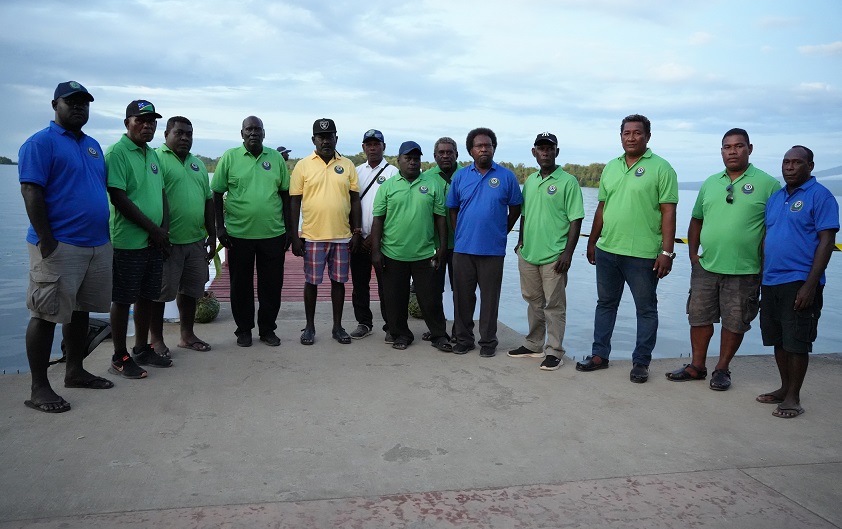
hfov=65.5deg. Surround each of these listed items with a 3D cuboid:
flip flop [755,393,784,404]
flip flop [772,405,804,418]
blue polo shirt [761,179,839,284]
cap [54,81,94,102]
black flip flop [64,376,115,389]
[{"bbox_3d":[2.271,0.838,4.164,0.270,0.065,0.100,1,7,-9],"label":"flip flop"},{"bbox_3d":[2.190,0.852,3.893,0.265,0.055,0.100,-4,10,-39],"label":"flip flop"},{"bbox_3d":[2.250,-0.201,3.877,0.290,0.660,0.450,-2,9,-31],"label":"blue polo shirt"},{"bbox_3d":[-1.814,-0.912,3.425,0.260,0.125,0.175,7,9,33],"label":"cap"},{"bbox_3d":[-1.974,0.695,3.896,0.285,0.060,0.105,2,8,-3],"label":"black flip flop"}]

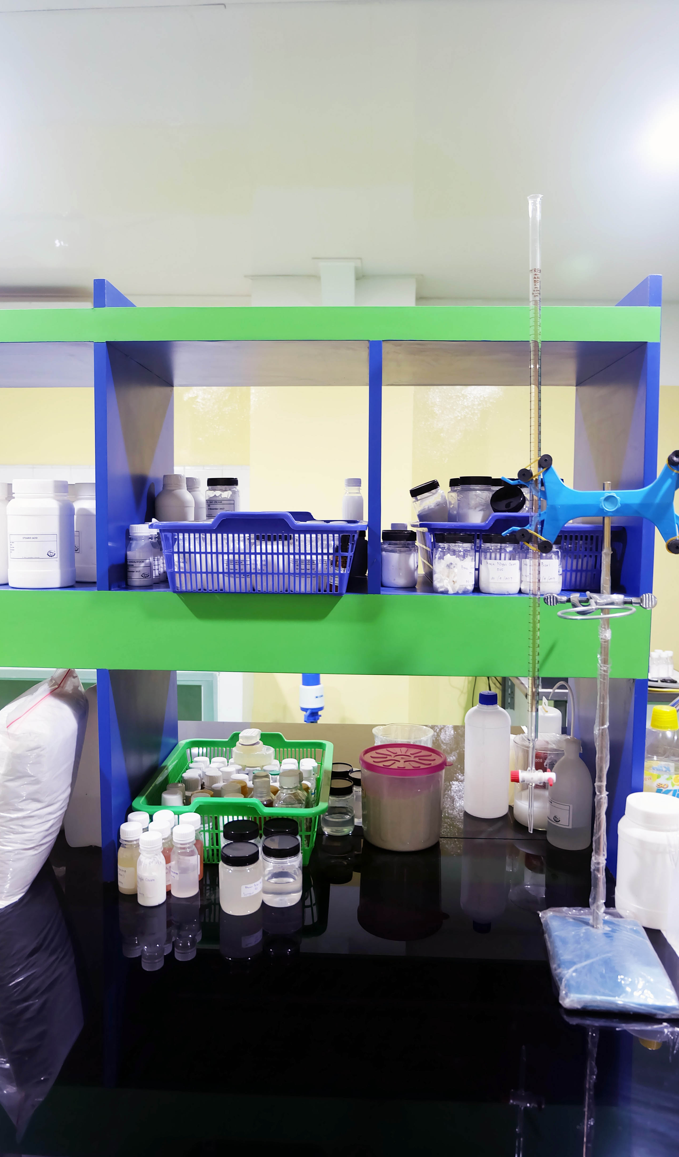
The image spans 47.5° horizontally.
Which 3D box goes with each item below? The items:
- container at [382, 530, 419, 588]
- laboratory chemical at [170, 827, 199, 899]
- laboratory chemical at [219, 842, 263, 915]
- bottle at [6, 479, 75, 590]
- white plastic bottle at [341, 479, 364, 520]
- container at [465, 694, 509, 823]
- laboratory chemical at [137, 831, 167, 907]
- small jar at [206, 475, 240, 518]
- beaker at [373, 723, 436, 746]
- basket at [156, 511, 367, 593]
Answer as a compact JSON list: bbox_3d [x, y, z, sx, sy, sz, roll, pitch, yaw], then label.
[{"bbox_3d":[0.096,-0.032,1.226,0.059,0.088,0.059,0,4,0],"label":"container"},{"bbox_3d":[-0.227,0.414,1.135,0.041,0.095,0.041,0,5,0],"label":"laboratory chemical"},{"bbox_3d":[-0.139,0.425,1.094,0.060,0.082,0.060,0,4,0],"label":"laboratory chemical"},{"bbox_3d":[-0.457,-0.068,1.183,0.096,0.161,0.096,0,4,-10],"label":"bottle"},{"bbox_3d":[0.026,-0.141,1.459,0.041,0.095,0.041,1,4,3],"label":"white plastic bottle"},{"bbox_3d":[0.285,0.334,1.481,0.084,0.231,0.084,1,4,3],"label":"container"},{"bbox_3d":[-0.270,0.416,1.110,0.041,0.095,0.041,0,5,0],"label":"laboratory chemical"},{"bbox_3d":[-0.205,-0.132,1.355,0.059,0.085,0.059,0,4,0],"label":"small jar"},{"bbox_3d":[0.121,0.364,1.481,0.117,0.140,0.115,2,5,17],"label":"beaker"},{"bbox_3d":[-0.106,-0.050,1.261,0.305,0.118,0.365,1,5,3],"label":"basket"}]

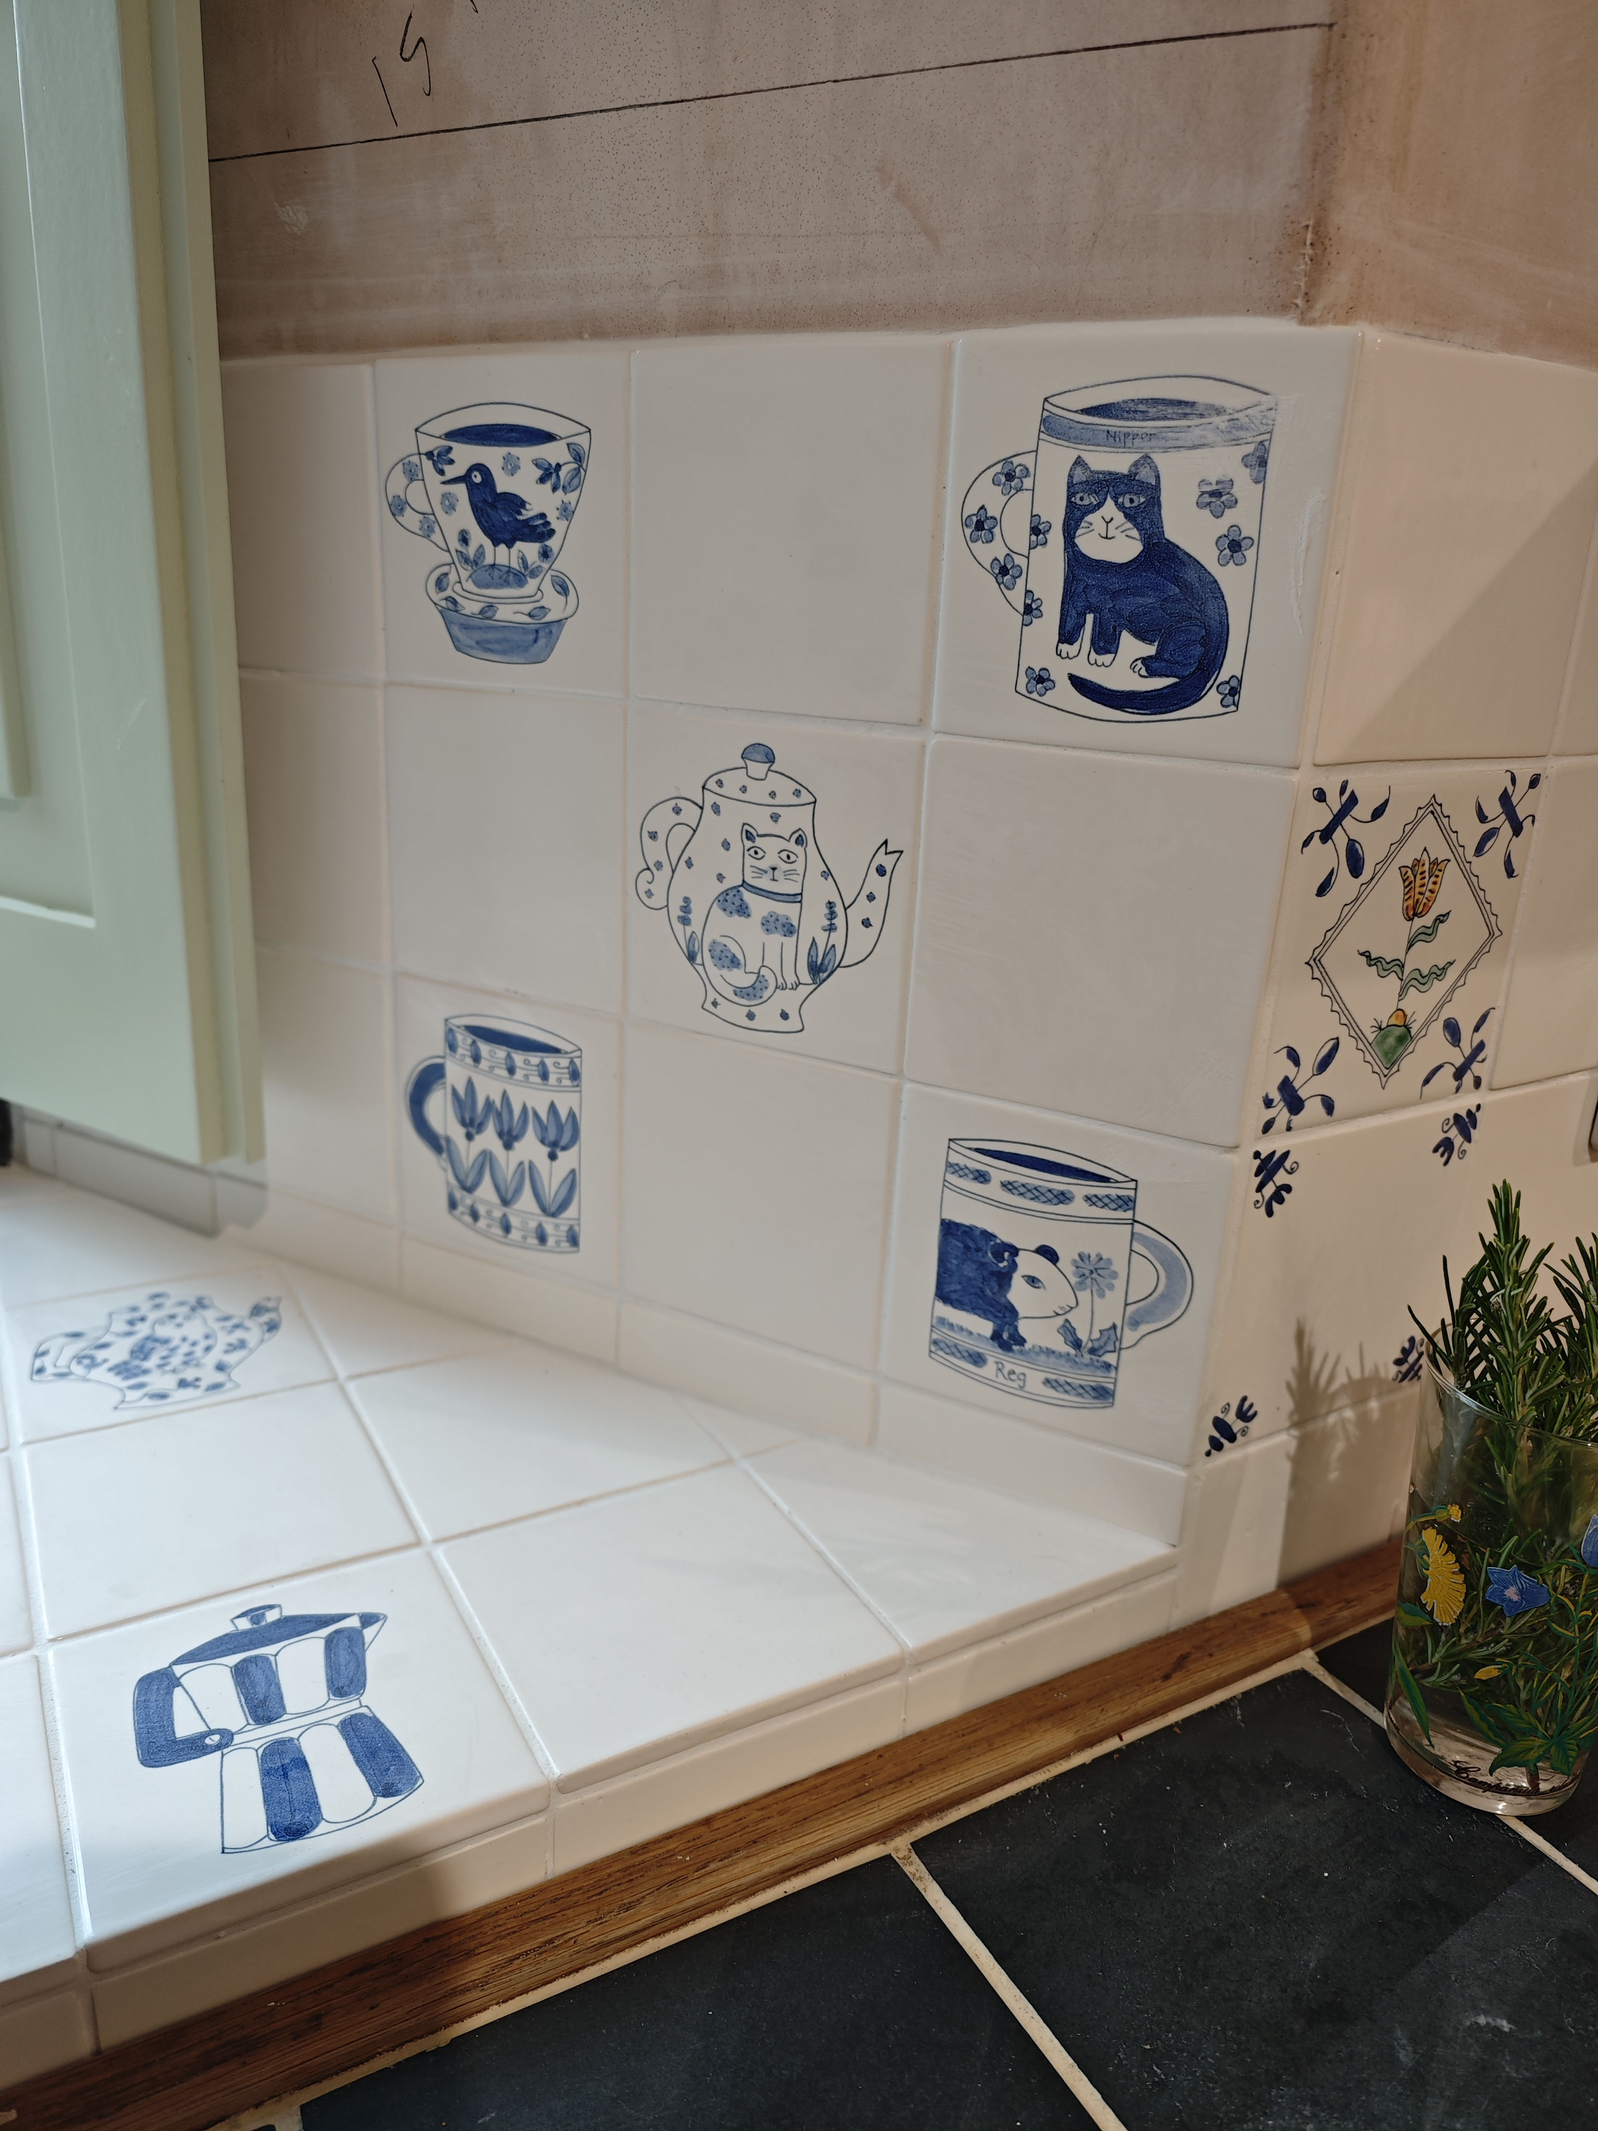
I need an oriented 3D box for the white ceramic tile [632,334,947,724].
[{"bbox_3d":[-0.004,-0.198,0.532,0.129,0.129,0.009,11,19,25],"label":"white ceramic tile"}]

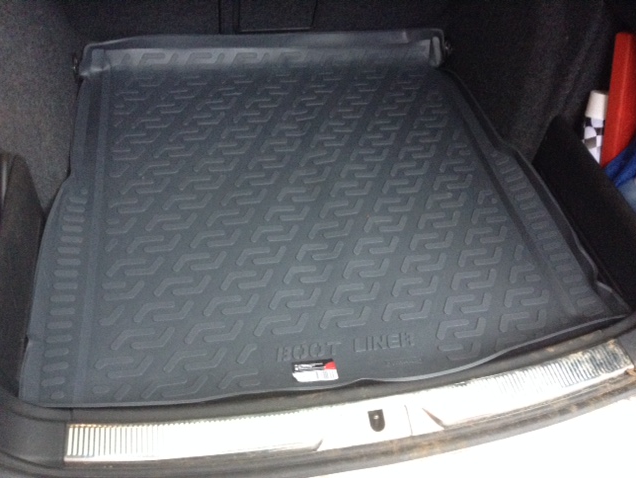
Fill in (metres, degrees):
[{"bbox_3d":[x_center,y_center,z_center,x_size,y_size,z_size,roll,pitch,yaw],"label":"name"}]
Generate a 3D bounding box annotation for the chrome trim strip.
[{"bbox_3d":[0.085,0.282,0.990,0.942,0.030,0.110,-6,48,-9],"label":"chrome trim strip"}]

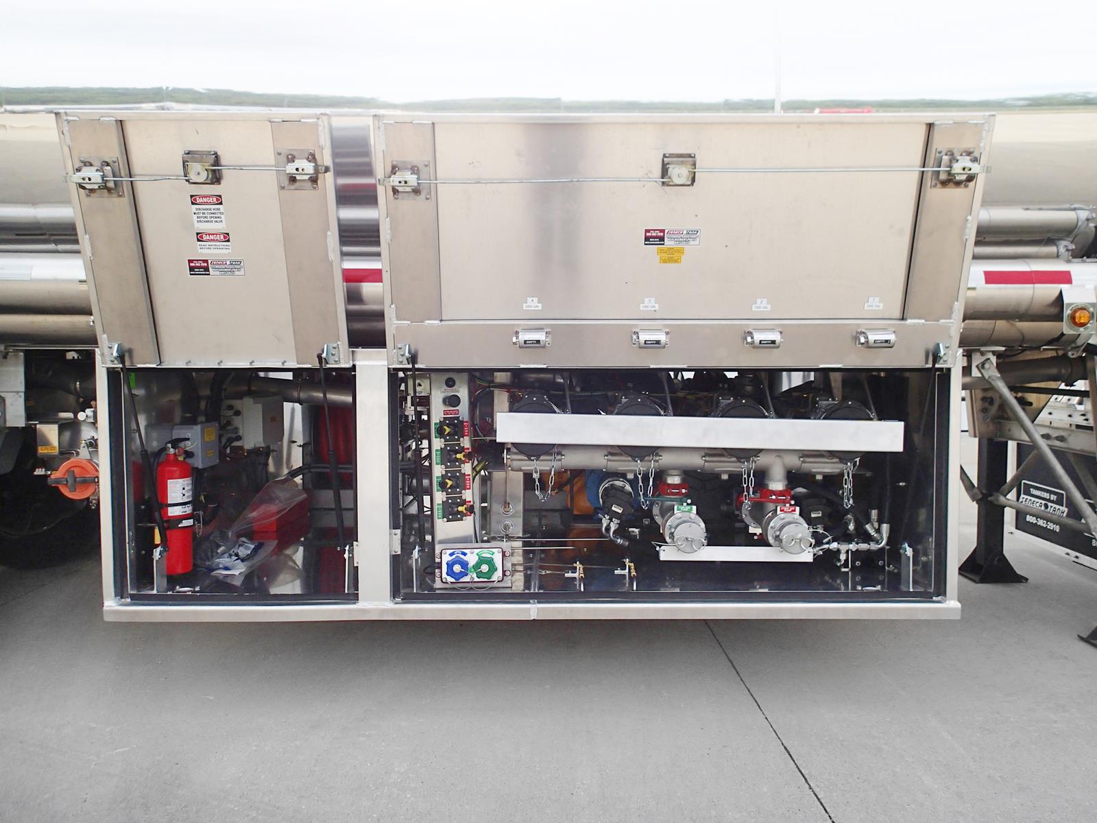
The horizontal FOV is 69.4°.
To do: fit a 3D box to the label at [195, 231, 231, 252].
[{"bbox_3d":[-1.044,-0.526,2.474,0.103,0.064,0.004,0,17,0],"label":"label"}]

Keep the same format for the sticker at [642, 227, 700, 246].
[{"bbox_3d":[0.387,-0.542,2.470,0.177,0.058,0.004,0,17,0],"label":"sticker"}]

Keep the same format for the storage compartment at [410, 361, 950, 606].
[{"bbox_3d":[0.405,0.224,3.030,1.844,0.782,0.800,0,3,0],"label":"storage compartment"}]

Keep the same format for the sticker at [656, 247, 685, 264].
[{"bbox_3d":[0.385,-0.488,2.486,0.084,0.051,0.004,0,17,0],"label":"sticker"}]

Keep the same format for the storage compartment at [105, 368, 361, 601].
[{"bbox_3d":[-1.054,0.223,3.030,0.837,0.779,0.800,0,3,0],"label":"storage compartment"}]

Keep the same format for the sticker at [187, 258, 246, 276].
[{"bbox_3d":[-1.045,-0.453,2.497,0.176,0.054,0.004,0,17,0],"label":"sticker"}]

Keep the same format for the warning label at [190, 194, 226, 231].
[{"bbox_3d":[-1.051,-0.616,2.448,0.097,0.103,0.004,0,17,0],"label":"warning label"}]

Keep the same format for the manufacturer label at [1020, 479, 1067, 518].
[{"bbox_3d":[3.030,0.530,4.861,0.005,0.146,0.492,0,3,0],"label":"manufacturer label"}]

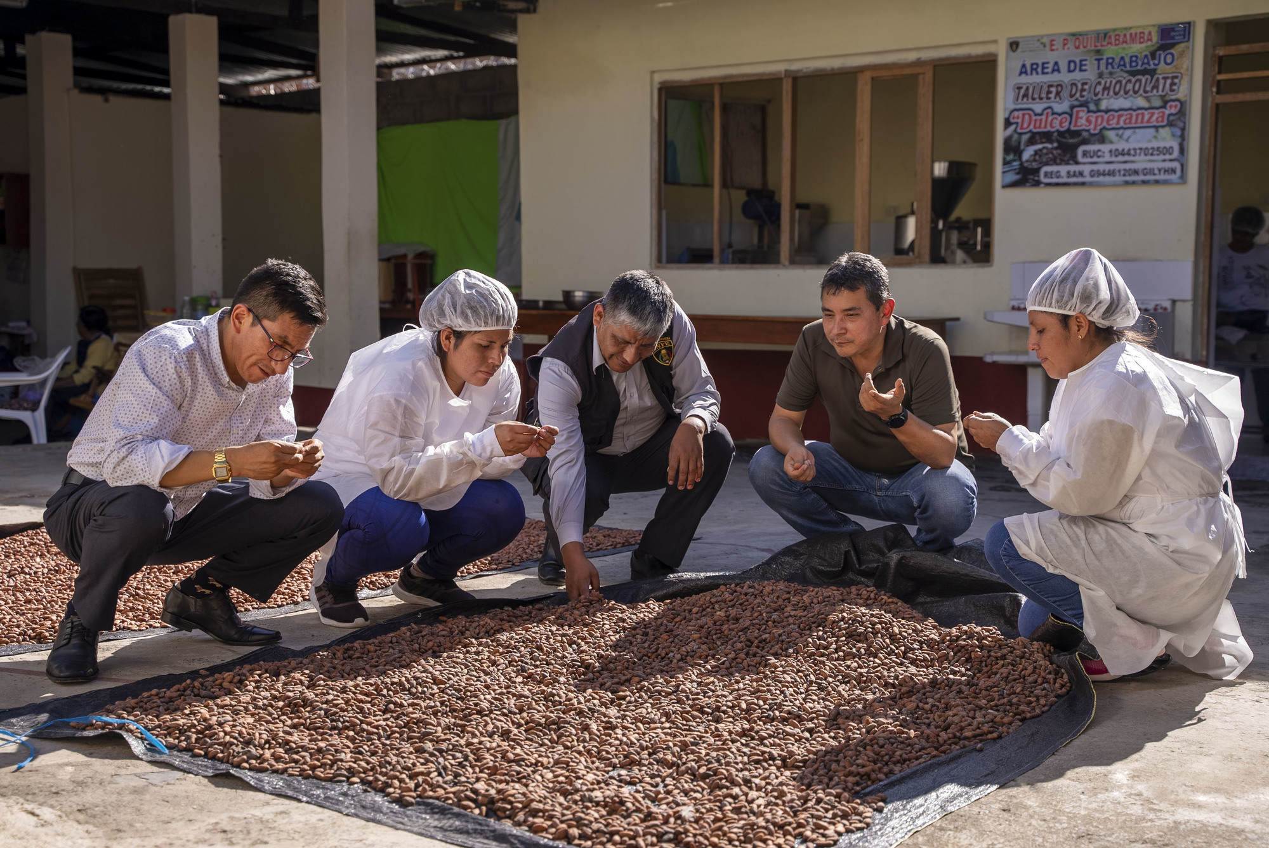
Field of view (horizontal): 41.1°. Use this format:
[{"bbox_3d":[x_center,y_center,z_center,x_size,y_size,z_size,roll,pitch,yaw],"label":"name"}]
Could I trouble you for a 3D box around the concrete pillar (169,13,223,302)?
[{"bbox_3d":[-3.114,-1.412,12.068,0.220,3.011,0.272,4,6,38],"label":"concrete pillar"}]

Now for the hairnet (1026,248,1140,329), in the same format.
[{"bbox_3d":[0.970,-0.294,3.660,0.245,0.178,0.205,-1,5,-7],"label":"hairnet"}]

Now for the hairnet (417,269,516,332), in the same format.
[{"bbox_3d":[-0.412,-0.308,4.180,0.250,0.165,0.205,4,6,40],"label":"hairnet"}]

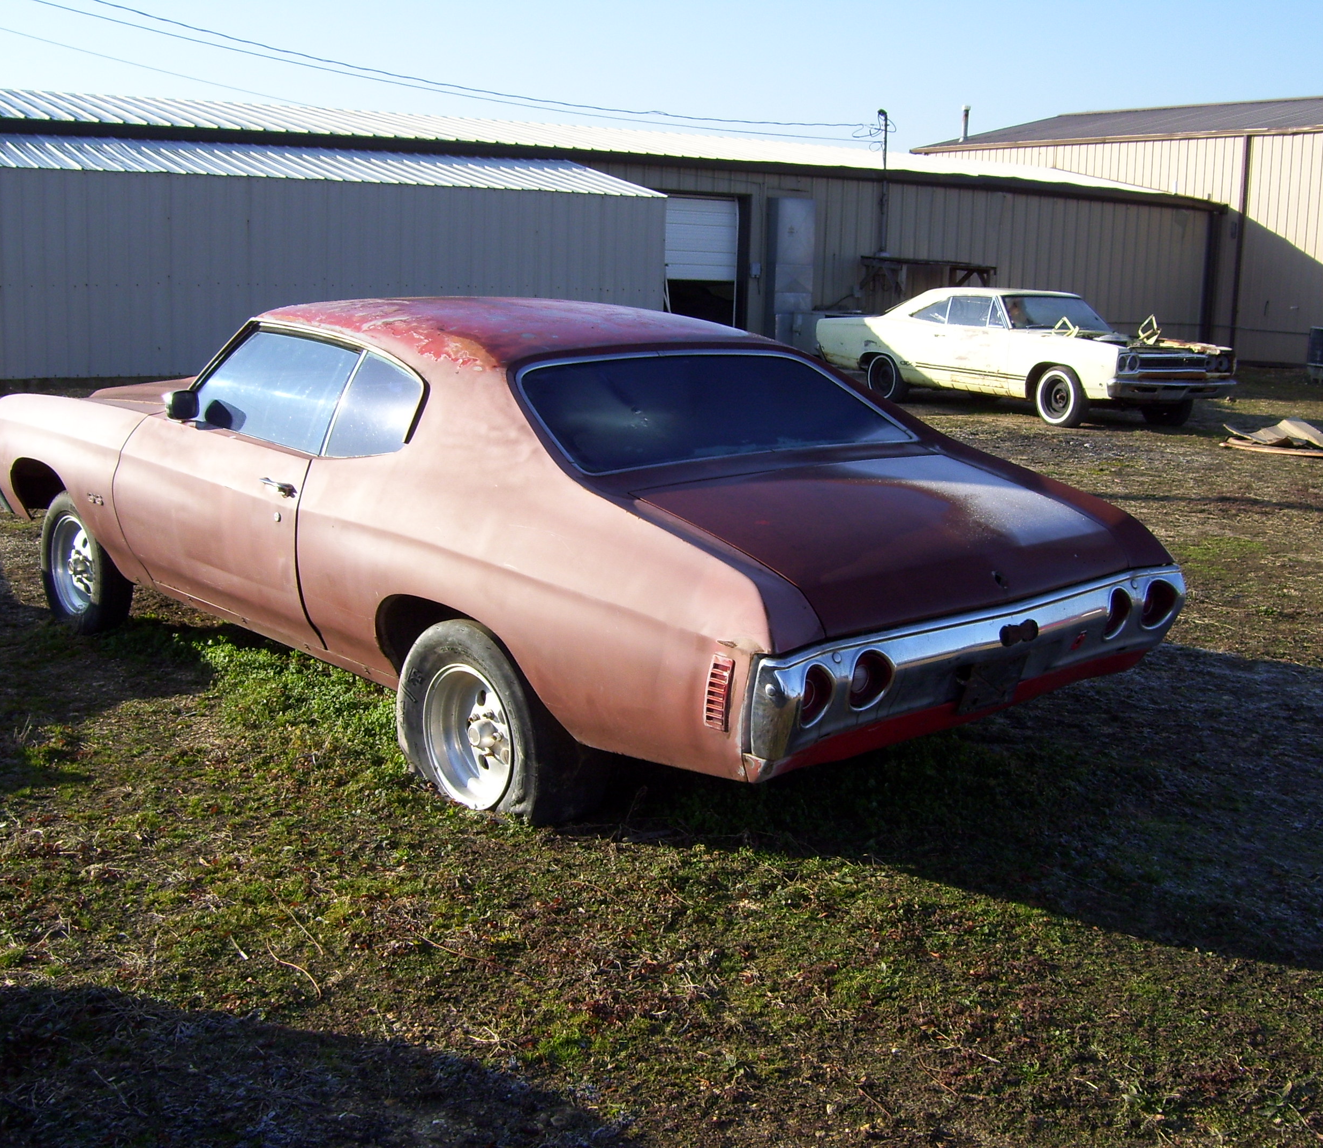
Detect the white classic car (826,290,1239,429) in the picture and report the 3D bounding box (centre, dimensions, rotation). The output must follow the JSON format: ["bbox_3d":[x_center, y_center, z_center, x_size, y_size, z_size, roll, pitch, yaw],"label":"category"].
[{"bbox_3d":[4.007,-2.569,18.284,1.940,1.380,5.140,-5,13,-30],"label":"white classic car"}]

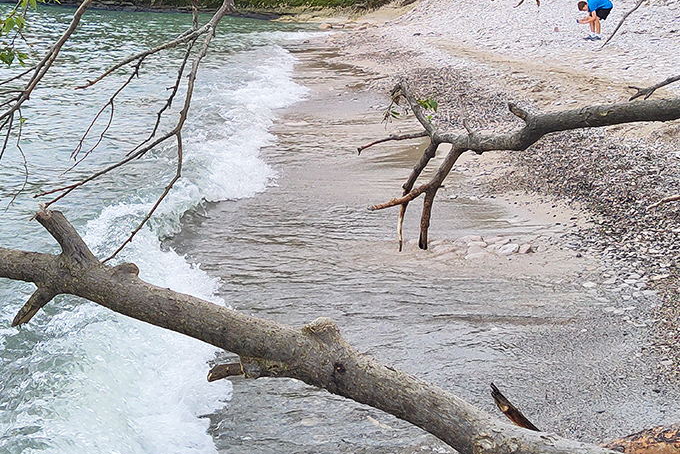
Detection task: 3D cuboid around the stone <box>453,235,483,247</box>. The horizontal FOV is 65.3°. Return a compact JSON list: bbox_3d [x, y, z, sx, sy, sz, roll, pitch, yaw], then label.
[{"bbox_3d":[1.166,0.128,4.850,0.270,0.065,0.160,0,27,0],"label":"stone"}]

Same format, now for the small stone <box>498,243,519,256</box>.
[{"bbox_3d":[1.493,0.199,4.700,0.180,0.070,0.130,-6,28,-11],"label":"small stone"}]

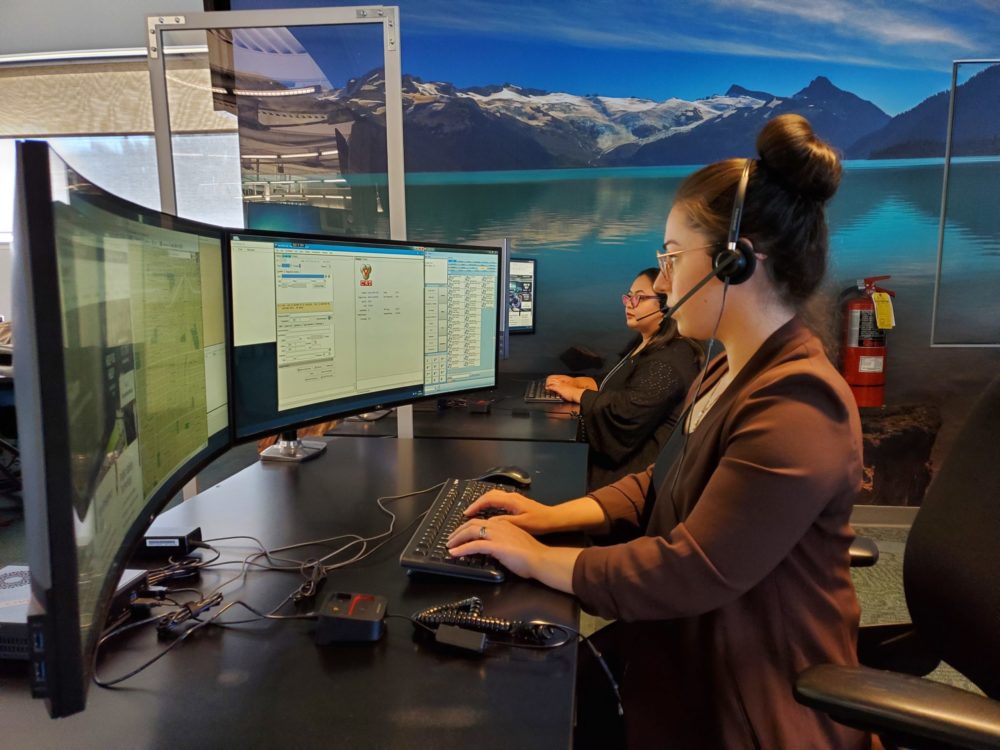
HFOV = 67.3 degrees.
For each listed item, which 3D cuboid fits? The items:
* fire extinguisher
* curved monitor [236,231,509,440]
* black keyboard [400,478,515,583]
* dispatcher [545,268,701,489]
[{"bbox_3d":[1.588,-0.145,3.250,0.210,0.570,0.180,1,8,9],"label":"fire extinguisher"},{"bbox_3d":[-0.260,-0.107,1.650,0.100,0.369,0.805,8,10,35],"label":"curved monitor"},{"bbox_3d":[-0.052,0.264,1.347,0.154,0.028,0.445,7,9,5],"label":"black keyboard"},{"bbox_3d":[0.490,0.186,2.864,0.646,1.171,0.520,-2,8,-7],"label":"dispatcher"}]

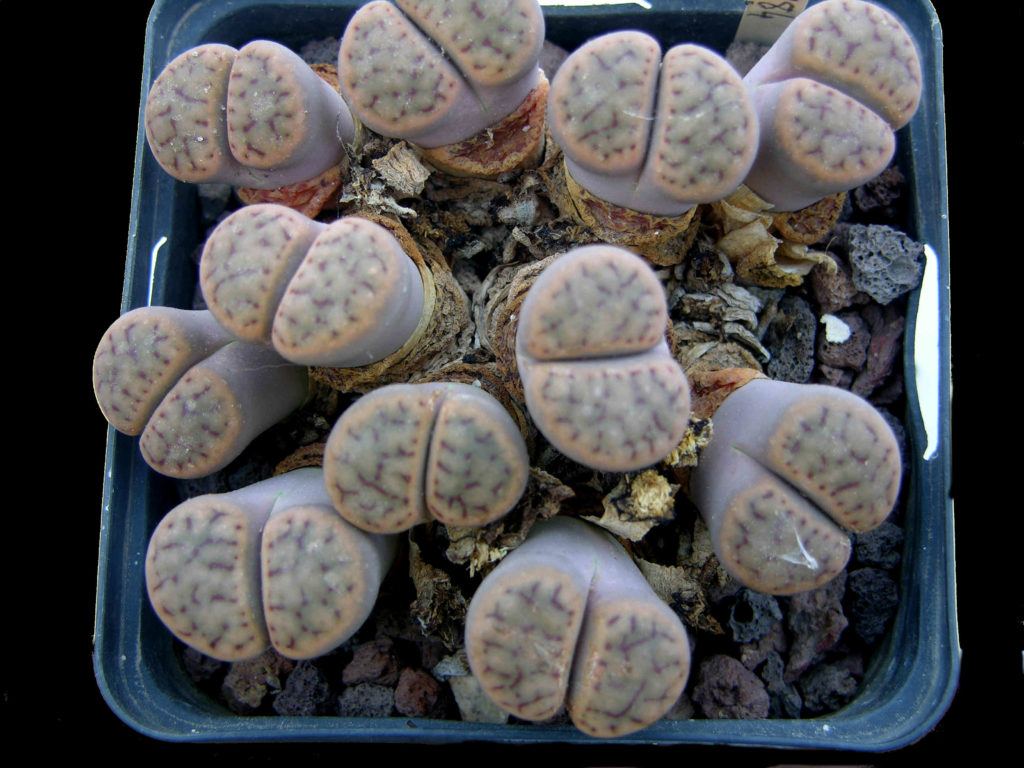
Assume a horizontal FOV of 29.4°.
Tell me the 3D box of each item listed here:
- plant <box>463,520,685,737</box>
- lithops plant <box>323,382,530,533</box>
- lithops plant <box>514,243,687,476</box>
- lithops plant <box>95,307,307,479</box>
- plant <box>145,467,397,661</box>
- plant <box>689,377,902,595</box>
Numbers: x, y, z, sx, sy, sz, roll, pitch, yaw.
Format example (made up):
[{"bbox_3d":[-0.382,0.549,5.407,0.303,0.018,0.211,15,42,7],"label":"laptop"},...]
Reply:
[{"bbox_3d":[0.007,0.024,0.204,0.022,0.022,0.018,8,98,-1],"label":"plant"},{"bbox_3d":[-0.008,0.007,0.208,0.020,0.024,0.015,3,92,3],"label":"lithops plant"},{"bbox_3d":[0.008,-0.004,0.211,0.016,0.025,0.022,-1,94,-5],"label":"lithops plant"},{"bbox_3d":[-0.032,-0.001,0.212,0.019,0.024,0.015,47,115,8],"label":"lithops plant"},{"bbox_3d":[-0.023,0.018,0.206,0.022,0.022,0.018,1,98,13],"label":"plant"},{"bbox_3d":[0.029,0.009,0.209,0.018,0.023,0.021,41,92,-12],"label":"plant"}]

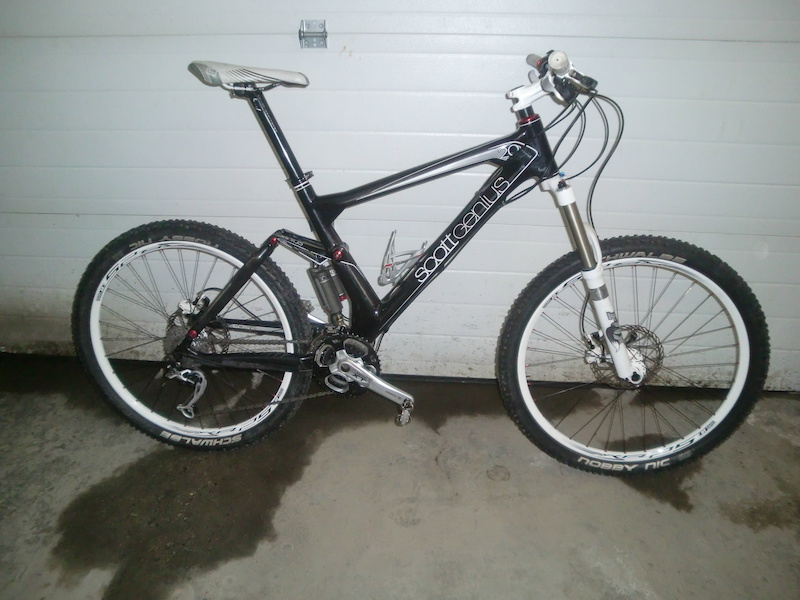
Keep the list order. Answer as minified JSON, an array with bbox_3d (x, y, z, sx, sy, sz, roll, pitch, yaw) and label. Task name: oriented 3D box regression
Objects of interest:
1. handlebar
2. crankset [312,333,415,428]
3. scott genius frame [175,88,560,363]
[{"bbox_3d":[0.317,-0.479,1.419,0.160,0.133,0.670,2,20,5],"label":"handlebar"},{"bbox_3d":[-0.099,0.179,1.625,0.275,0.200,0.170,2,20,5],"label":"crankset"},{"bbox_3d":[-0.106,-0.151,1.577,0.940,0.687,0.160,2,20,5],"label":"scott genius frame"}]

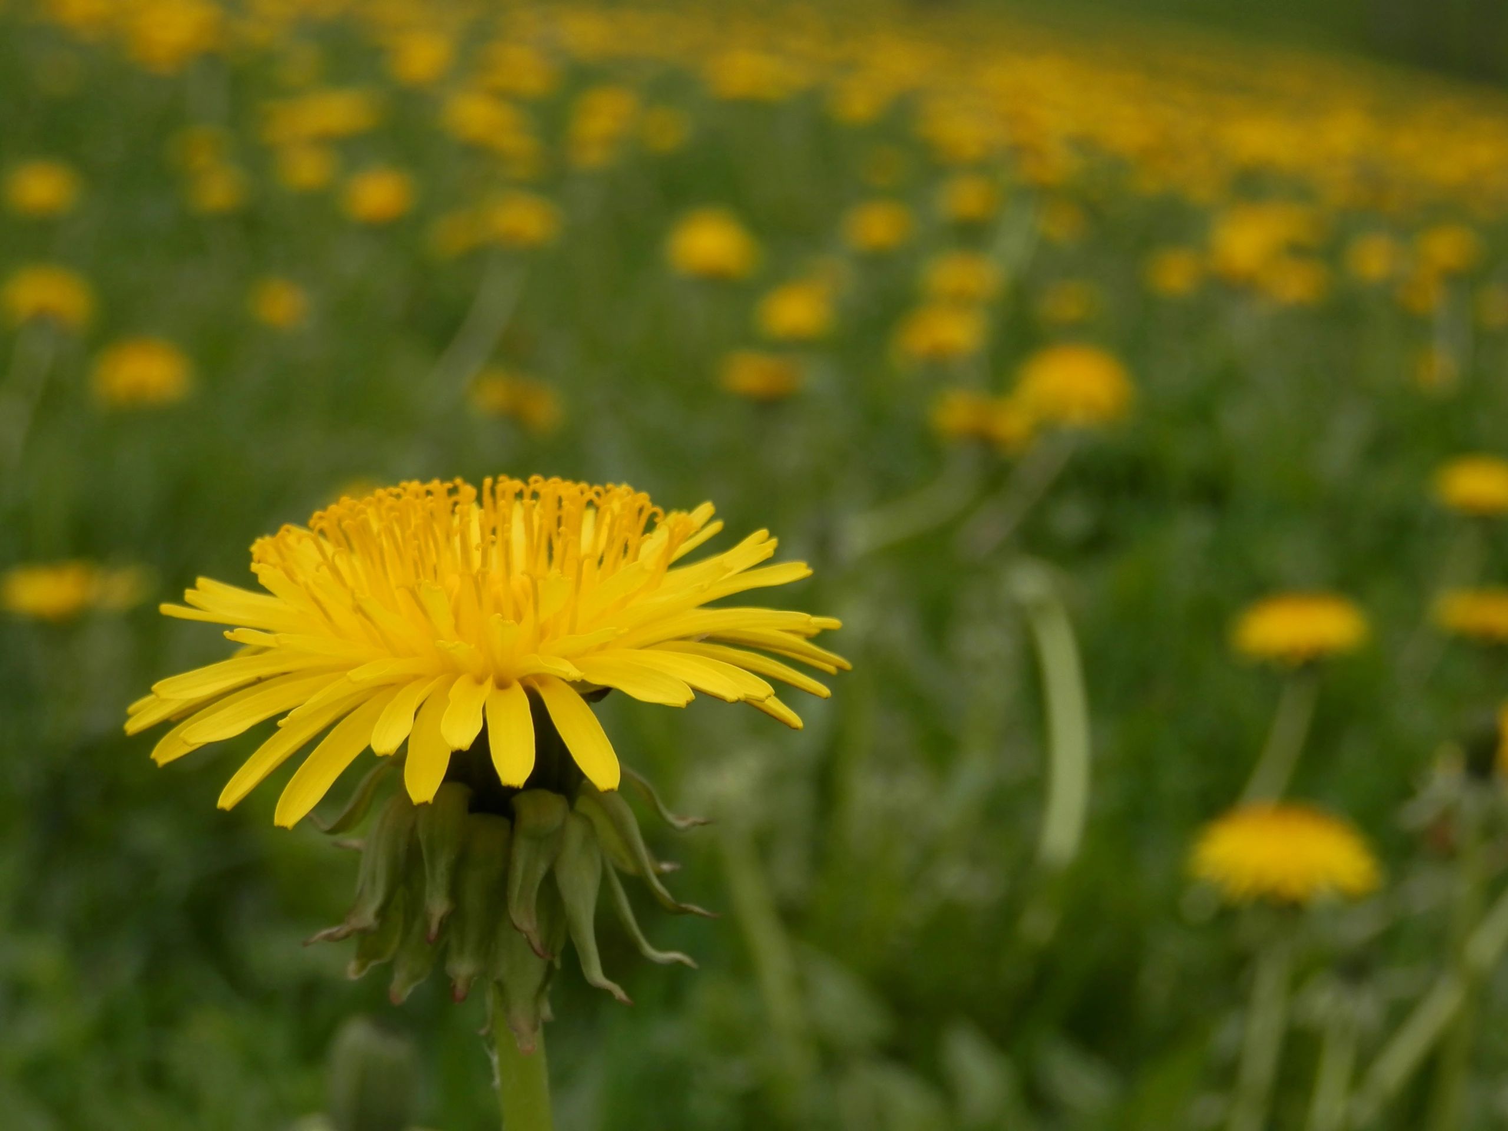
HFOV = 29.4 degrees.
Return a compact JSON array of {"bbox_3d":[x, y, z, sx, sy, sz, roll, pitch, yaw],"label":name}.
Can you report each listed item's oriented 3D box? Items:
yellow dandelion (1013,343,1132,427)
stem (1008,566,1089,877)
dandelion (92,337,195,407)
[{"bbox_3d":[0.115,-0.065,1.040,0.041,0.025,0.041,0,10,0],"label":"yellow dandelion"},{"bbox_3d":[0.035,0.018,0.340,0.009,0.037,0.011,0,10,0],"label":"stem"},{"bbox_3d":[-0.263,-0.083,1.240,0.041,0.024,0.041,0,10,0],"label":"dandelion"}]

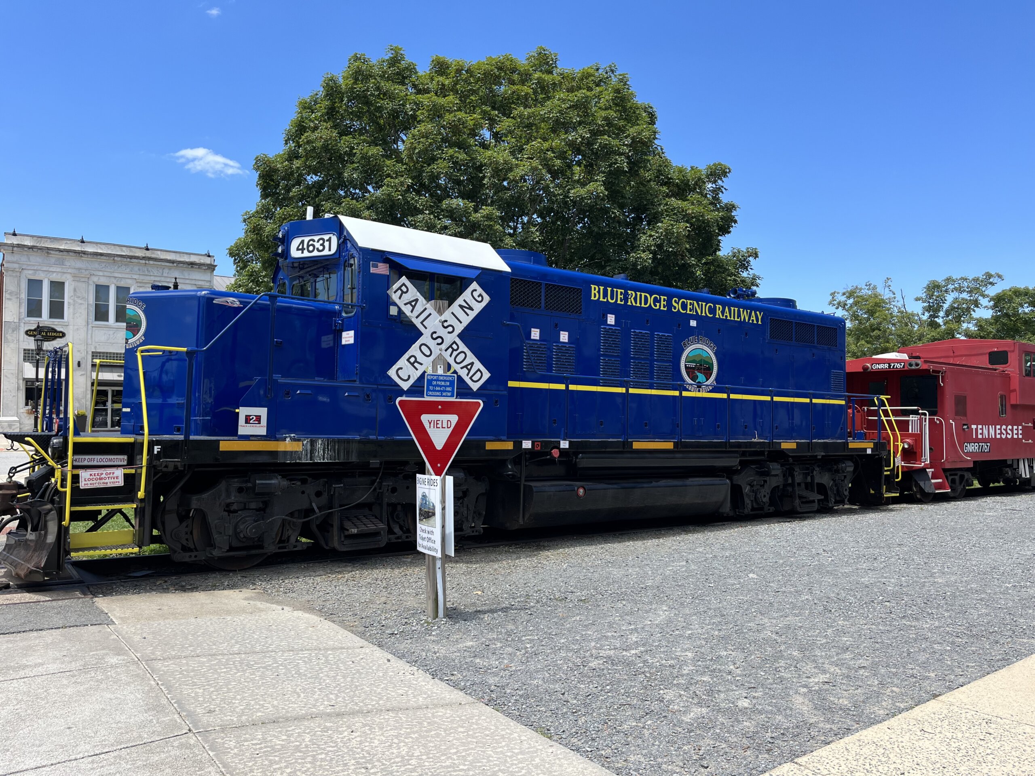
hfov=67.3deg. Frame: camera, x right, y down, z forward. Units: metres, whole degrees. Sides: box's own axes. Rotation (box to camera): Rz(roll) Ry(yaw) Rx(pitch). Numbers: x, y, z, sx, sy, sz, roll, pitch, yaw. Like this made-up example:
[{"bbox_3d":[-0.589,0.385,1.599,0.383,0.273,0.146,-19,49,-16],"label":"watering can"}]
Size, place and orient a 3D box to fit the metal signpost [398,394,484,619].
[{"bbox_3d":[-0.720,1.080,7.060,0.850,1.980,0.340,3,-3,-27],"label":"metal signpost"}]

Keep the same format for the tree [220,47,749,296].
[{"bbox_3d":[-0.610,-3.900,23.700,16.000,13.100,15.000,1,-3,-2],"label":"tree"}]

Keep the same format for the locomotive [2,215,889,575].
[{"bbox_3d":[1.181,0.182,13.376,16.800,4.420,3.100,3,-3,-37],"label":"locomotive"}]

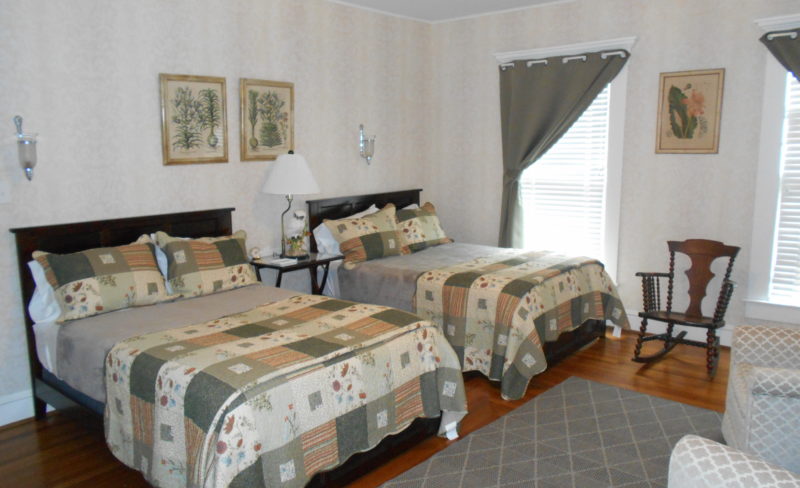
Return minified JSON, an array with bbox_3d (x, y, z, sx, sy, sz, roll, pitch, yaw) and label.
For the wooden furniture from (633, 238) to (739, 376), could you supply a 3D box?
[{"bbox_3d":[2.130,0.425,4.446,0.584,0.872,0.688,8,12,41],"label":"wooden furniture"}]

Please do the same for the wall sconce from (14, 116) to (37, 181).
[{"bbox_3d":[-2.127,-0.542,3.411,0.136,0.367,0.096,8,12,41],"label":"wall sconce"}]

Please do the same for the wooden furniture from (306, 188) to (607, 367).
[{"bbox_3d":[0.463,0.211,5.021,1.984,1.146,1.515,8,12,41],"label":"wooden furniture"}]

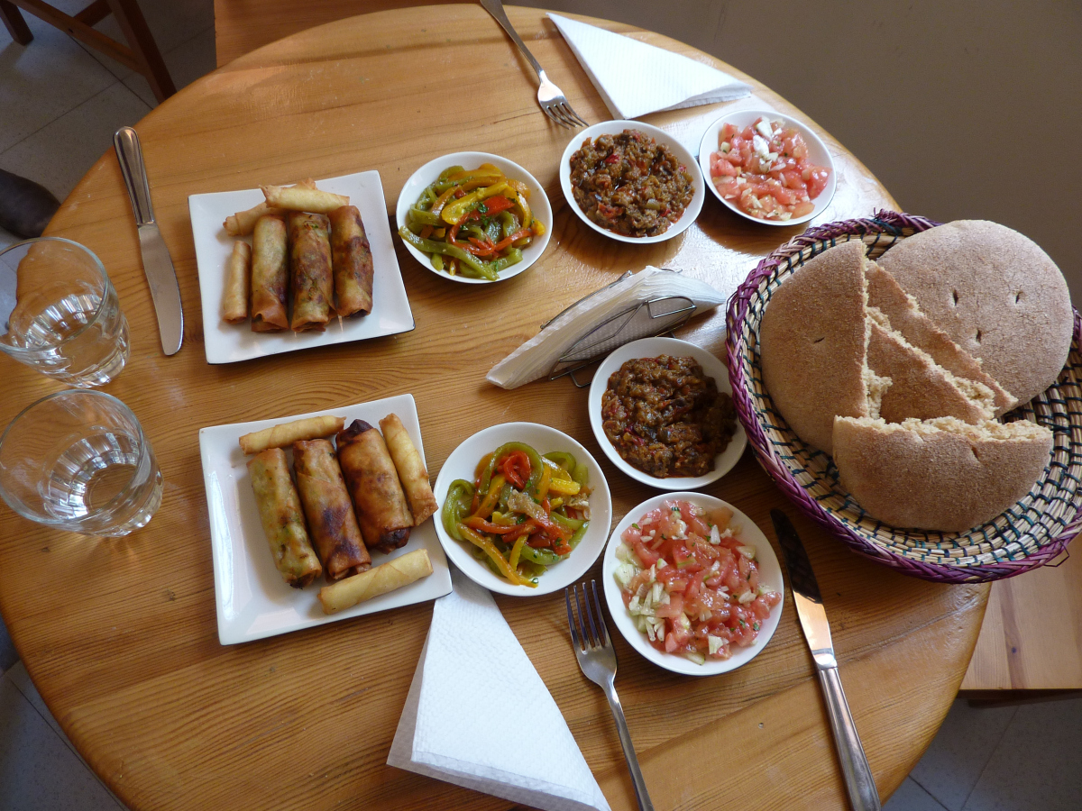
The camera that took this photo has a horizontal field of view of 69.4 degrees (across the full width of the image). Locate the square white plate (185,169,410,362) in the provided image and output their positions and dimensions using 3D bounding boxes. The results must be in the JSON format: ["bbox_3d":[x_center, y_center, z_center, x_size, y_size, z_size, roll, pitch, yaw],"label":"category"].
[{"bbox_3d":[-0.185,-0.106,0.604,0.146,0.020,0.146,-11,70,-12],"label":"square white plate"}]

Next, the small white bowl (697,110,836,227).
[{"bbox_3d":[0.195,-0.202,0.689,0.123,0.029,0.123,3,68,-7],"label":"small white bowl"}]

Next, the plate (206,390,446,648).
[{"bbox_3d":[-0.147,0.074,0.536,0.146,0.020,0.146,-10,70,-12],"label":"plate"}]

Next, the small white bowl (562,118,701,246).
[{"bbox_3d":[0.075,-0.183,0.665,0.123,0.029,0.123,3,68,-7],"label":"small white bowl"}]

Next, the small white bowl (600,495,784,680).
[{"bbox_3d":[0.102,0.124,0.546,0.123,0.029,0.123,3,68,-7],"label":"small white bowl"}]

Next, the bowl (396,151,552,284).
[{"bbox_3d":[-0.054,-0.145,0.632,0.123,0.029,0.123,3,68,-7],"label":"bowl"}]

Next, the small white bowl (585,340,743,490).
[{"bbox_3d":[0.093,0.009,0.591,0.123,0.029,0.123,3,68,-7],"label":"small white bowl"}]

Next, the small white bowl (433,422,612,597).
[{"bbox_3d":[-0.013,0.074,0.550,0.123,0.029,0.123,3,68,-7],"label":"small white bowl"}]

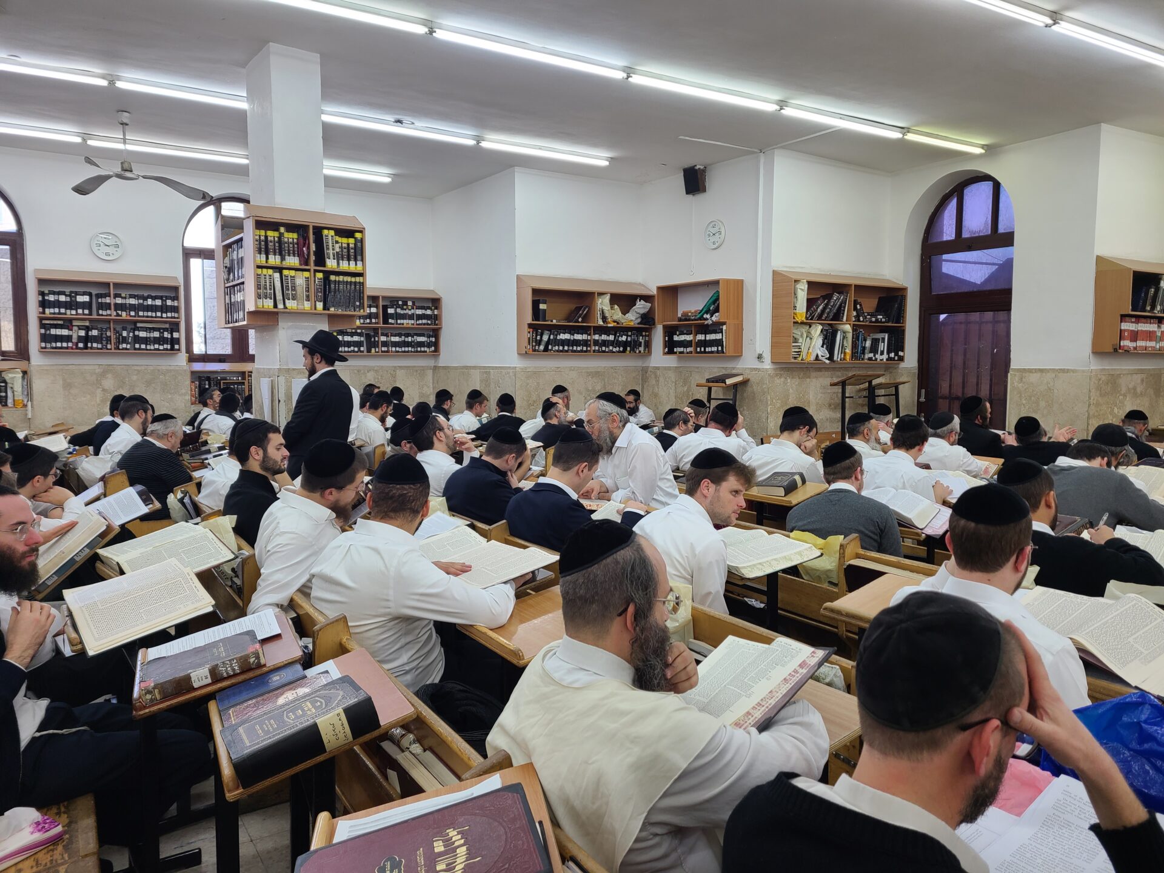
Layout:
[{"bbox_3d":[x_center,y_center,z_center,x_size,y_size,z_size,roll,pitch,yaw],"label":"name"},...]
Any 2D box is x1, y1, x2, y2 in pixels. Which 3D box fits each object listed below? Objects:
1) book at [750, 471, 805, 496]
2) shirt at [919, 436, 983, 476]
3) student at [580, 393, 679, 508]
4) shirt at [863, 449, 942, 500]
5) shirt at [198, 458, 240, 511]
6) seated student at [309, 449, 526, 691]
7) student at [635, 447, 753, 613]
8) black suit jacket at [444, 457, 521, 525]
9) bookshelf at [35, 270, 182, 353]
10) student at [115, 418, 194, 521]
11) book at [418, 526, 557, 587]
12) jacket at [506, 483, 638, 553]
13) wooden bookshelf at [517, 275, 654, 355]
[{"bbox_3d":[1.115,0.264,4.934,0.177,0.055,0.238,4,21,40],"label":"book"},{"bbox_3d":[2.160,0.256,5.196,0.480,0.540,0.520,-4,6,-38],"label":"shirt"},{"bbox_3d":[0.260,0.441,4.734,0.560,1.360,0.480,-1,5,-18],"label":"student"},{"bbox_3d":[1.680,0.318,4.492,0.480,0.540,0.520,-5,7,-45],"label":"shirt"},{"bbox_3d":[-1.705,0.384,4.320,0.420,0.600,0.460,-3,5,-32],"label":"shirt"},{"bbox_3d":[-0.331,0.686,2.679,0.640,1.250,0.800,4,6,36],"label":"seated student"},{"bbox_3d":[0.496,0.672,2.845,0.760,1.250,0.540,-3,6,-28],"label":"student"},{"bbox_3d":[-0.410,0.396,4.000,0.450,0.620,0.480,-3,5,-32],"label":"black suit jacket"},{"bbox_3d":[-4.864,-1.281,9.034,1.310,0.830,0.290,-3,5,-32],"label":"bookshelf"},{"bbox_3d":[-2.321,0.528,5.100,0.750,1.260,0.500,-3,5,-32],"label":"student"},{"bbox_3d":[-0.310,0.356,2.600,0.430,0.060,0.320,4,10,43],"label":"book"},{"bbox_3d":[-0.048,0.439,3.461,0.430,0.580,0.480,-4,5,-43],"label":"jacket"},{"bbox_3d":[0.062,-1.364,9.953,1.635,0.867,0.315,-3,5,-33],"label":"wooden bookshelf"}]

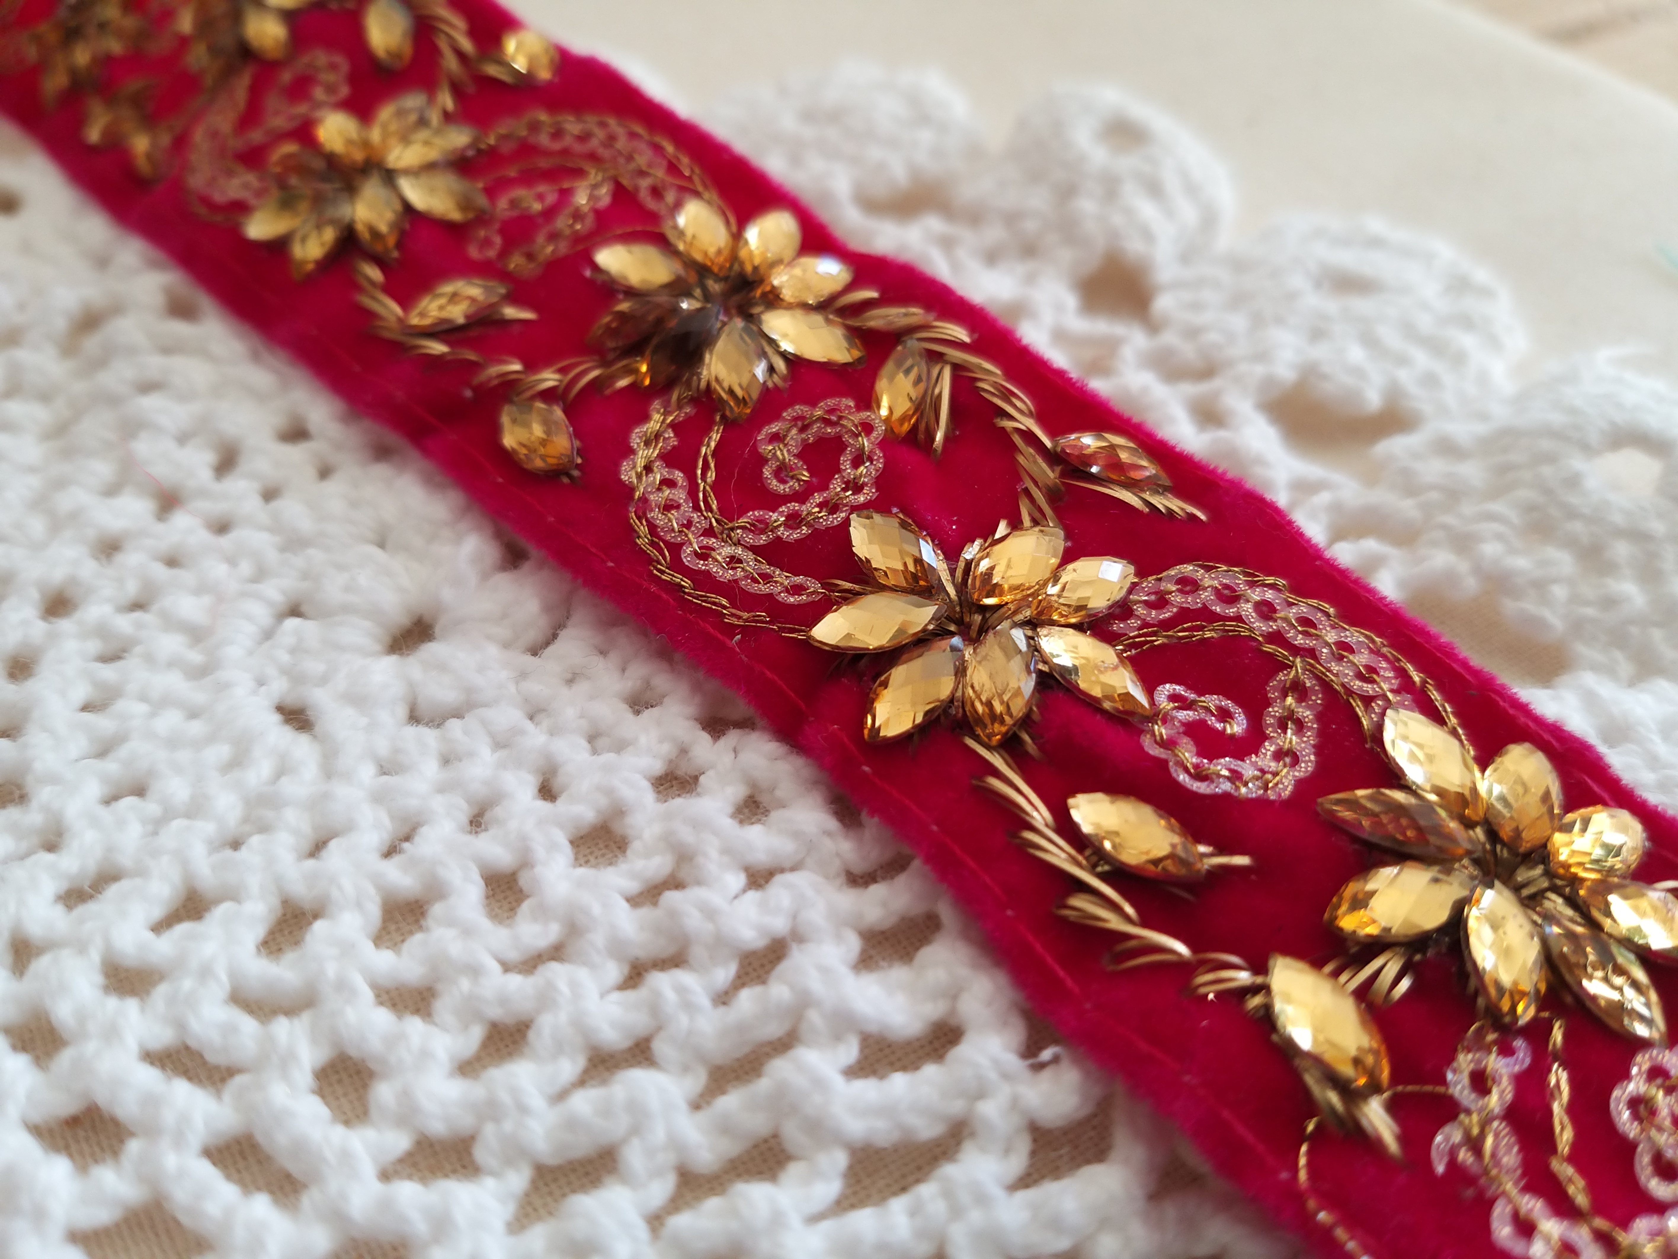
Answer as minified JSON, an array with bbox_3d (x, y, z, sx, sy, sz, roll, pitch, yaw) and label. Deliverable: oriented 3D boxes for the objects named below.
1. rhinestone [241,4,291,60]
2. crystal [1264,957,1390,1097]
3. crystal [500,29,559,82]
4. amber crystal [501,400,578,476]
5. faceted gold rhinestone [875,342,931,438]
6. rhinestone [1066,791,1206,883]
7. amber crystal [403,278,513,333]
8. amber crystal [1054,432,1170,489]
[{"bbox_3d":[-0.062,-0.065,0.141,0.005,0.004,0.010,-27,62,-13],"label":"rhinestone"},{"bbox_3d":[0.033,0.026,0.088,0.005,0.004,0.011,-32,67,-14],"label":"crystal"},{"bbox_3d":[-0.033,-0.062,0.139,0.005,0.004,0.010,-36,56,-21],"label":"crystal"},{"bbox_3d":[-0.026,-0.017,0.113,0.005,0.004,0.011,-38,50,-16],"label":"amber crystal"},{"bbox_3d":[0.006,-0.022,0.116,0.005,0.004,0.011,7,63,6],"label":"faceted gold rhinestone"},{"bbox_3d":[0.022,0.015,0.095,0.011,0.004,0.005,29,70,15],"label":"rhinestone"},{"bbox_3d":[-0.036,-0.030,0.121,0.010,0.004,0.005,-26,45,-10],"label":"amber crystal"},{"bbox_3d":[0.024,-0.015,0.112,0.011,0.004,0.005,20,42,9],"label":"amber crystal"}]

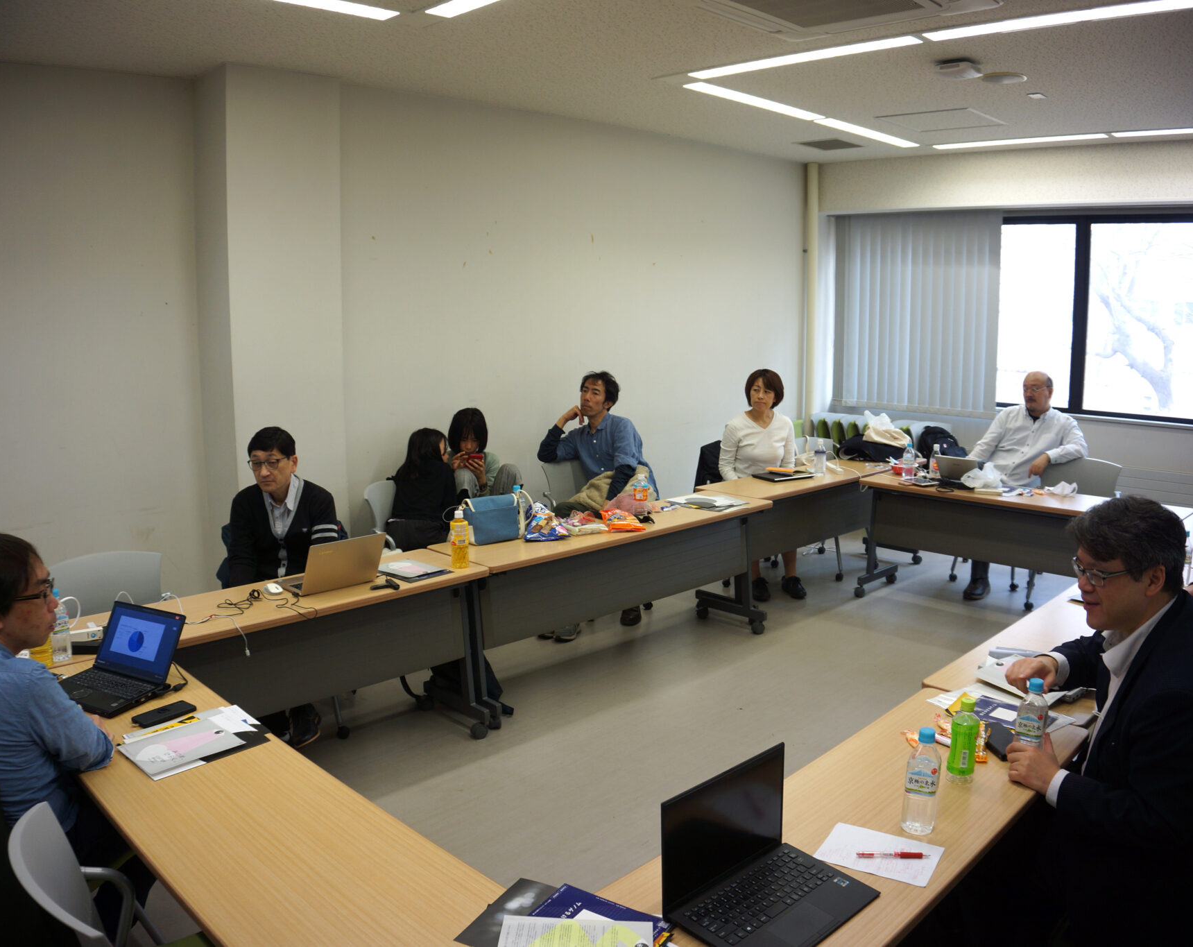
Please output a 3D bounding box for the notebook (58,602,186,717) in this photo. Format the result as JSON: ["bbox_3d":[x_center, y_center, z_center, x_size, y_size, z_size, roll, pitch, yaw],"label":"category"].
[{"bbox_3d":[-1.229,0.469,2.411,0.285,0.190,0.300,4,10,21],"label":"notebook"}]

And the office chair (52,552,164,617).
[{"bbox_3d":[-1.597,0.728,3.168,0.560,0.810,0.570,10,14,44],"label":"office chair"}]

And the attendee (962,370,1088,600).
[{"bbox_3d":[2.564,0.062,5.679,0.680,1.300,0.860,7,12,34],"label":"attendee"}]

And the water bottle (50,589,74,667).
[{"bbox_3d":[-1.515,0.436,2.687,0.066,0.208,0.066,-9,14,-42],"label":"water bottle"}]

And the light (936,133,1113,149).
[{"bbox_3d":[2.628,-2.093,5.925,0.140,0.050,1.230,-9,13,-43],"label":"light"}]

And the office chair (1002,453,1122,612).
[{"bbox_3d":[2.764,0.350,5.594,0.560,0.820,0.580,4,10,19],"label":"office chair"}]

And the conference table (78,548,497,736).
[{"bbox_3d":[-1.190,0.782,3.235,0.460,0.710,1.800,10,14,44],"label":"conference table"}]

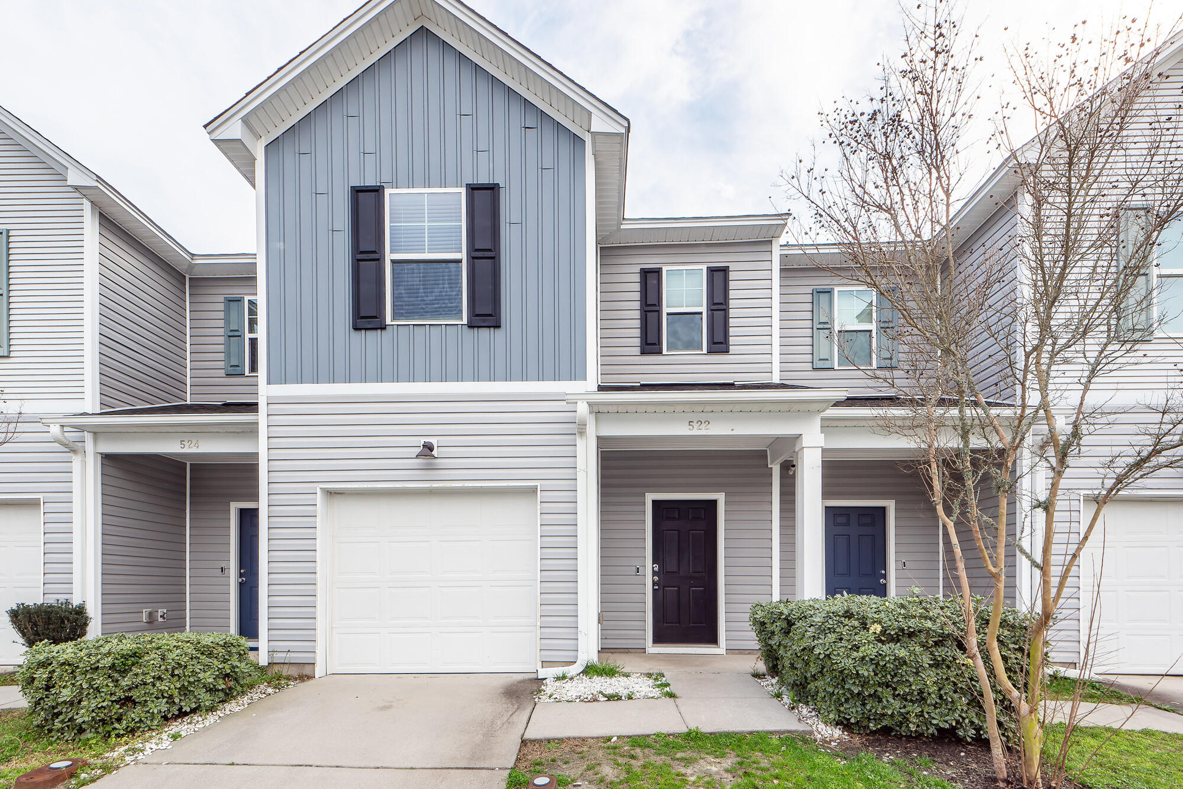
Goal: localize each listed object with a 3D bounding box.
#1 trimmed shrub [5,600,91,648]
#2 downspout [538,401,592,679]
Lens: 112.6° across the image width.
[{"bbox_3d":[-6.220,2.740,4.520,0.640,0.740,0.640,0,0,0],"label":"trimmed shrub"},{"bbox_3d":[-0.290,1.600,4.290,0.560,3.050,0.270,0,0,0],"label":"downspout"}]

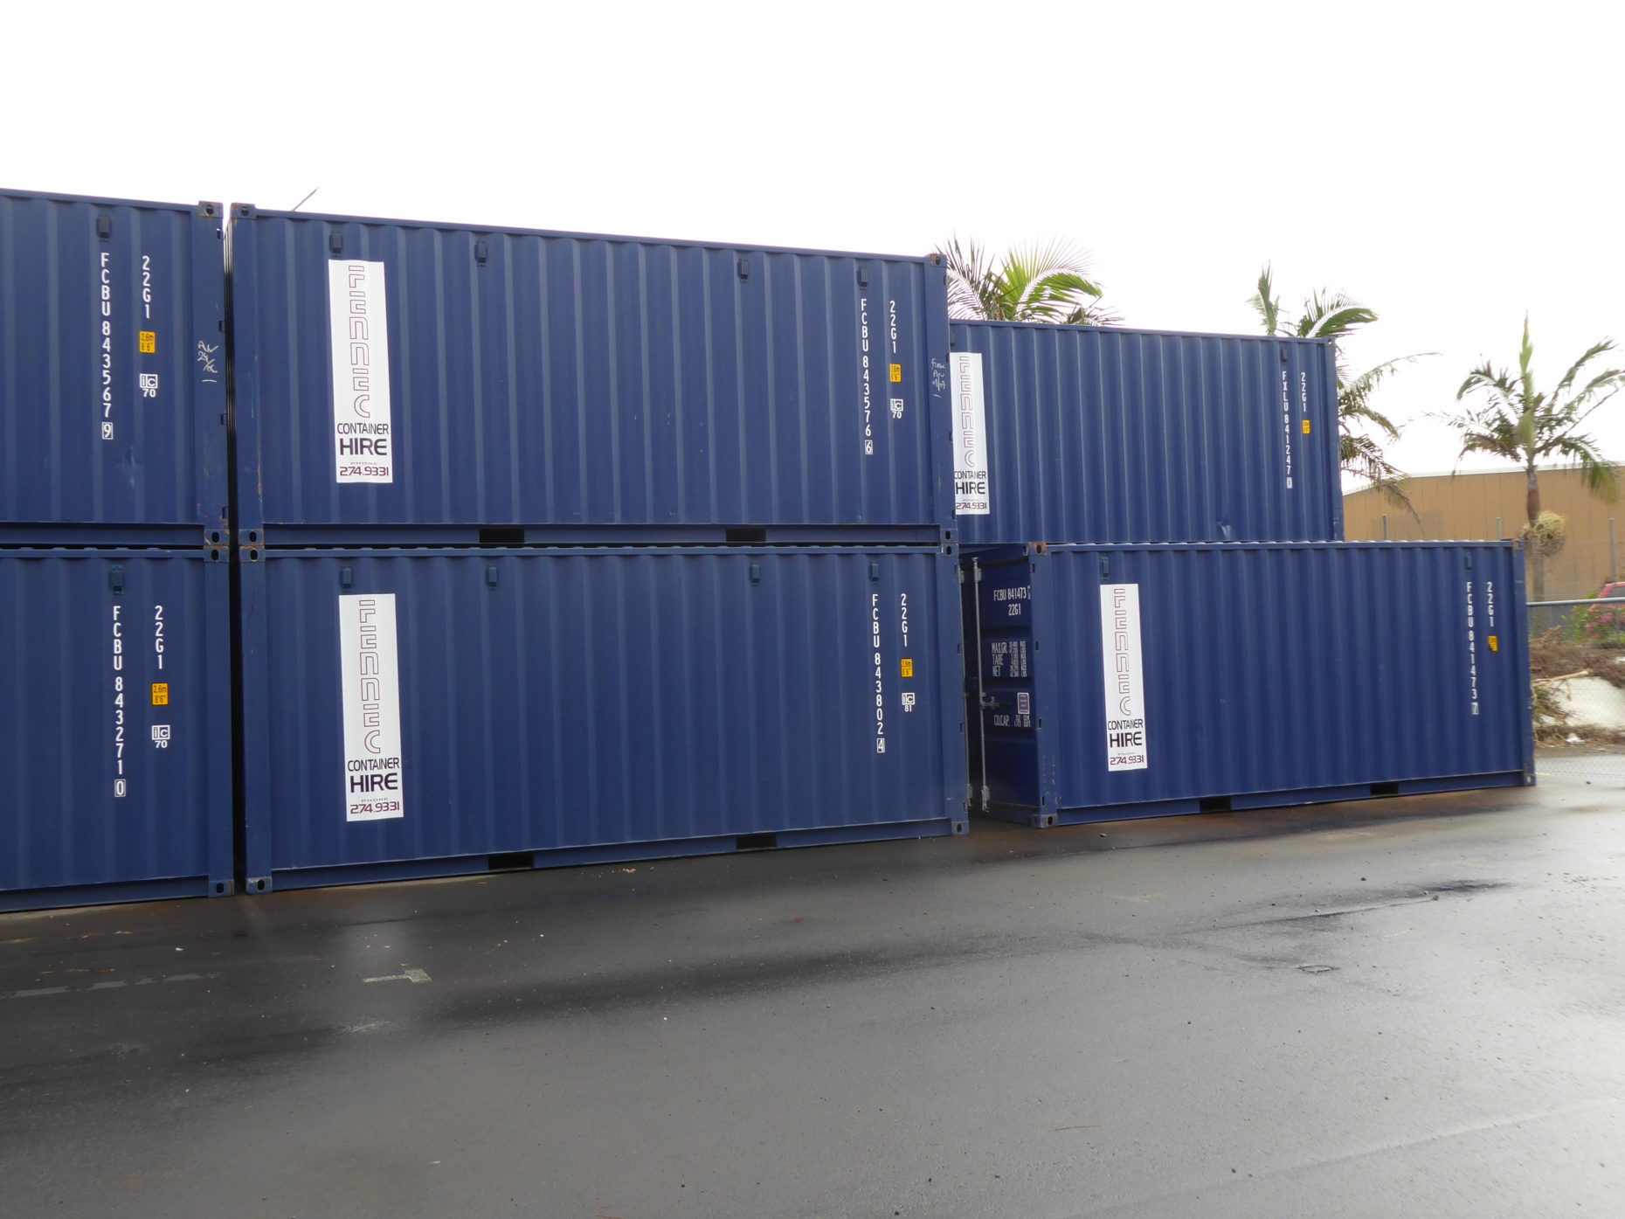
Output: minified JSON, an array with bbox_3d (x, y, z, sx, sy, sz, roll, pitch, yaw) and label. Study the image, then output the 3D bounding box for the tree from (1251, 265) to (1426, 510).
[{"bbox_3d":[7.720,-1.910,25.970,4.000,7.110,4.000,-1,-2,-22],"label":"tree"}]

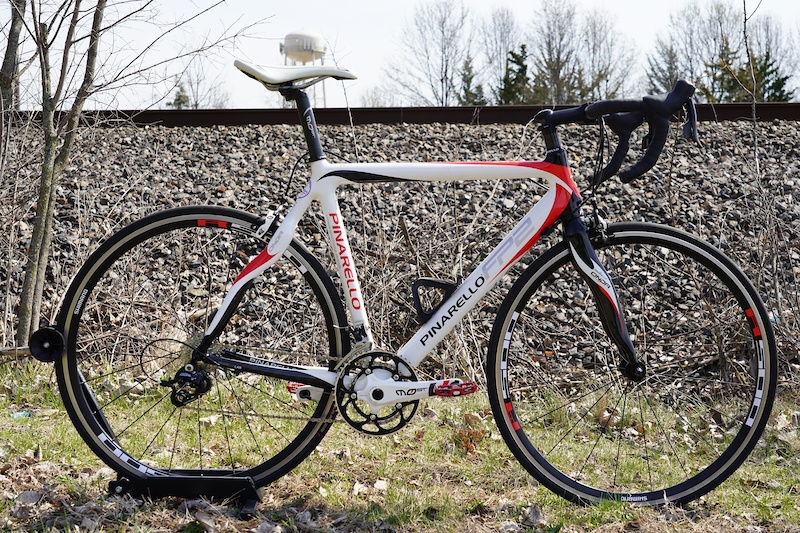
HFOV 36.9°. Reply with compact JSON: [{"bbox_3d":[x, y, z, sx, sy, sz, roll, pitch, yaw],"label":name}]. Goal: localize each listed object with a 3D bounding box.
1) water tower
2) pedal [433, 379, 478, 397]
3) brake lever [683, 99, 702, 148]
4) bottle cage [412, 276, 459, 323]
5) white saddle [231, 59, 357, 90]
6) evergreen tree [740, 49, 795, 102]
[{"bbox_3d":[-21.425,-31.058,270.000,11.500,43.500,11.500,0,2,0],"label":"water tower"},{"bbox_3d":[0.122,0.267,2.620,0.100,0.028,0.098,-4,2,-1],"label":"pedal"},{"bbox_3d":[0.620,-0.304,2.543,0.043,0.108,0.030,1,2,-1],"label":"brake lever"},{"bbox_3d":[0.069,0.058,2.744,0.080,0.145,0.076,44,1,-2],"label":"bottle cage"},{"bbox_3d":[-0.234,-0.430,2.721,0.271,0.067,0.138,1,2,-1],"label":"white saddle"},{"bbox_3d":[17.767,-5.995,58.000,4.200,9.100,4.200,0,2,0],"label":"evergreen tree"}]

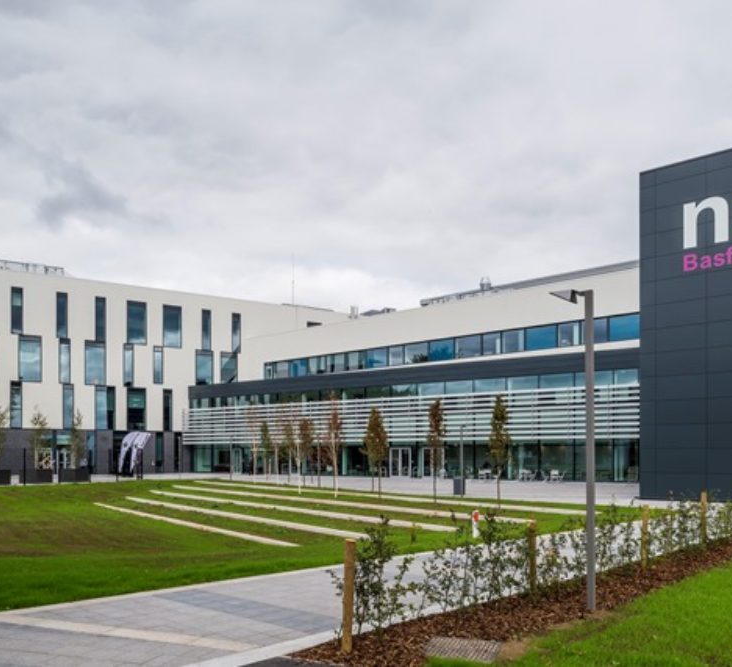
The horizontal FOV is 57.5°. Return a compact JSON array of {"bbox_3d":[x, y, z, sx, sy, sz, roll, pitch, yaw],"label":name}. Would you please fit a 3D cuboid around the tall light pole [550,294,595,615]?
[{"bbox_3d":[2.571,1.447,8.366,0.600,3.930,0.250,-5,-8,42],"label":"tall light pole"}]

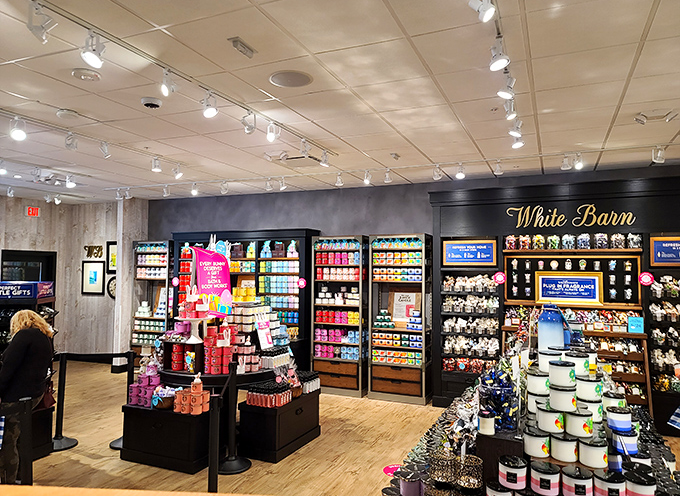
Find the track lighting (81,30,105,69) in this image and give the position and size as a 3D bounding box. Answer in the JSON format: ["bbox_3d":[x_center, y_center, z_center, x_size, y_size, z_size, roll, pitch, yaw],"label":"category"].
[{"bbox_3d":[-1.326,-1.074,2.640,0.132,0.188,0.114,2,-3,-38],"label":"track lighting"}]

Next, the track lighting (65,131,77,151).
[{"bbox_3d":[-2.548,-1.010,4.660,0.125,0.185,0.145,-1,-3,37],"label":"track lighting"}]

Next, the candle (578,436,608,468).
[{"bbox_3d":[1.031,0.831,1.996,0.103,0.092,0.103,-2,-3,41],"label":"candle"}]

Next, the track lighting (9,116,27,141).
[{"bbox_3d":[-2.718,-1.010,4.149,0.125,0.200,0.145,1,-2,-20],"label":"track lighting"}]

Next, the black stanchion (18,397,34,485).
[{"bbox_3d":[-2.222,1.561,3.449,0.360,0.990,0.360,-1,-3,24],"label":"black stanchion"}]

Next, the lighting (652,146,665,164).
[{"bbox_3d":[3.257,-0.953,5.018,0.125,0.180,0.145,-1,-3,24],"label":"lighting"}]

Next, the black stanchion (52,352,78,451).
[{"bbox_3d":[-2.903,1.564,5.108,0.355,0.965,0.355,-1,-3,24],"label":"black stanchion"}]

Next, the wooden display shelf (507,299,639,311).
[{"bbox_3d":[2.927,0.736,6.255,1.570,0.045,0.200,-1,-3,24],"label":"wooden display shelf"}]

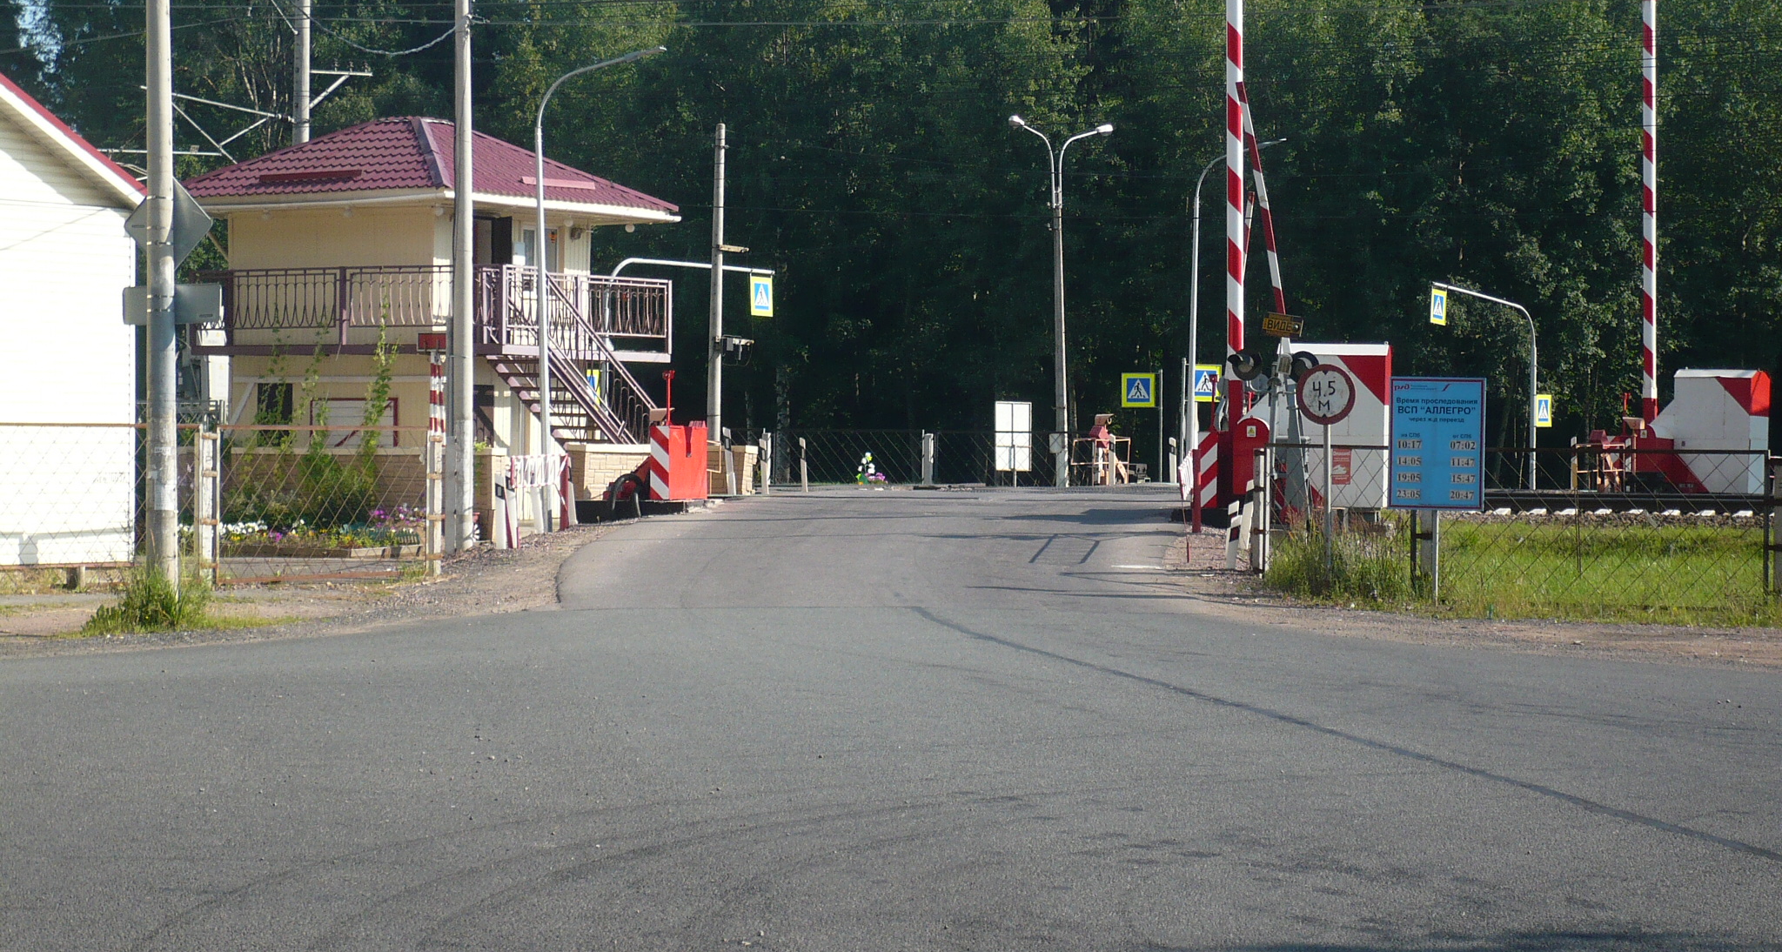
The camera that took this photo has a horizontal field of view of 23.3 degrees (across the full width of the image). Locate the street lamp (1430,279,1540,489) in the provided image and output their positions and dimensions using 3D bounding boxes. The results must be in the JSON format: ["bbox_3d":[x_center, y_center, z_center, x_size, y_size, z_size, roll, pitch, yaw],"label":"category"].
[{"bbox_3d":[15.800,-2.300,114.800,0.350,5.700,5.400,0,0,37],"label":"street lamp"}]

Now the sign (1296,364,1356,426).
[{"bbox_3d":[4.990,-0.930,49.500,0.690,0.690,0.050,0,0,6],"label":"sign"}]

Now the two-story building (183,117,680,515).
[{"bbox_3d":[-7.000,-2.530,69.300,5.500,6.450,6.450,0,0,31],"label":"two-story building"}]

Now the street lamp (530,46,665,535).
[{"bbox_3d":[-3.840,-2.470,57.000,1.720,6.380,0.300,0,0,-5],"label":"street lamp"}]

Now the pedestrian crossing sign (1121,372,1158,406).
[{"bbox_3d":[6.600,-2.290,115.000,0.900,0.900,0.060,0,0,3],"label":"pedestrian crossing sign"}]

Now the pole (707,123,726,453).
[{"bbox_3d":[-3.360,-3.200,84.000,0.290,7.600,0.290,0,0,0],"label":"pole"}]

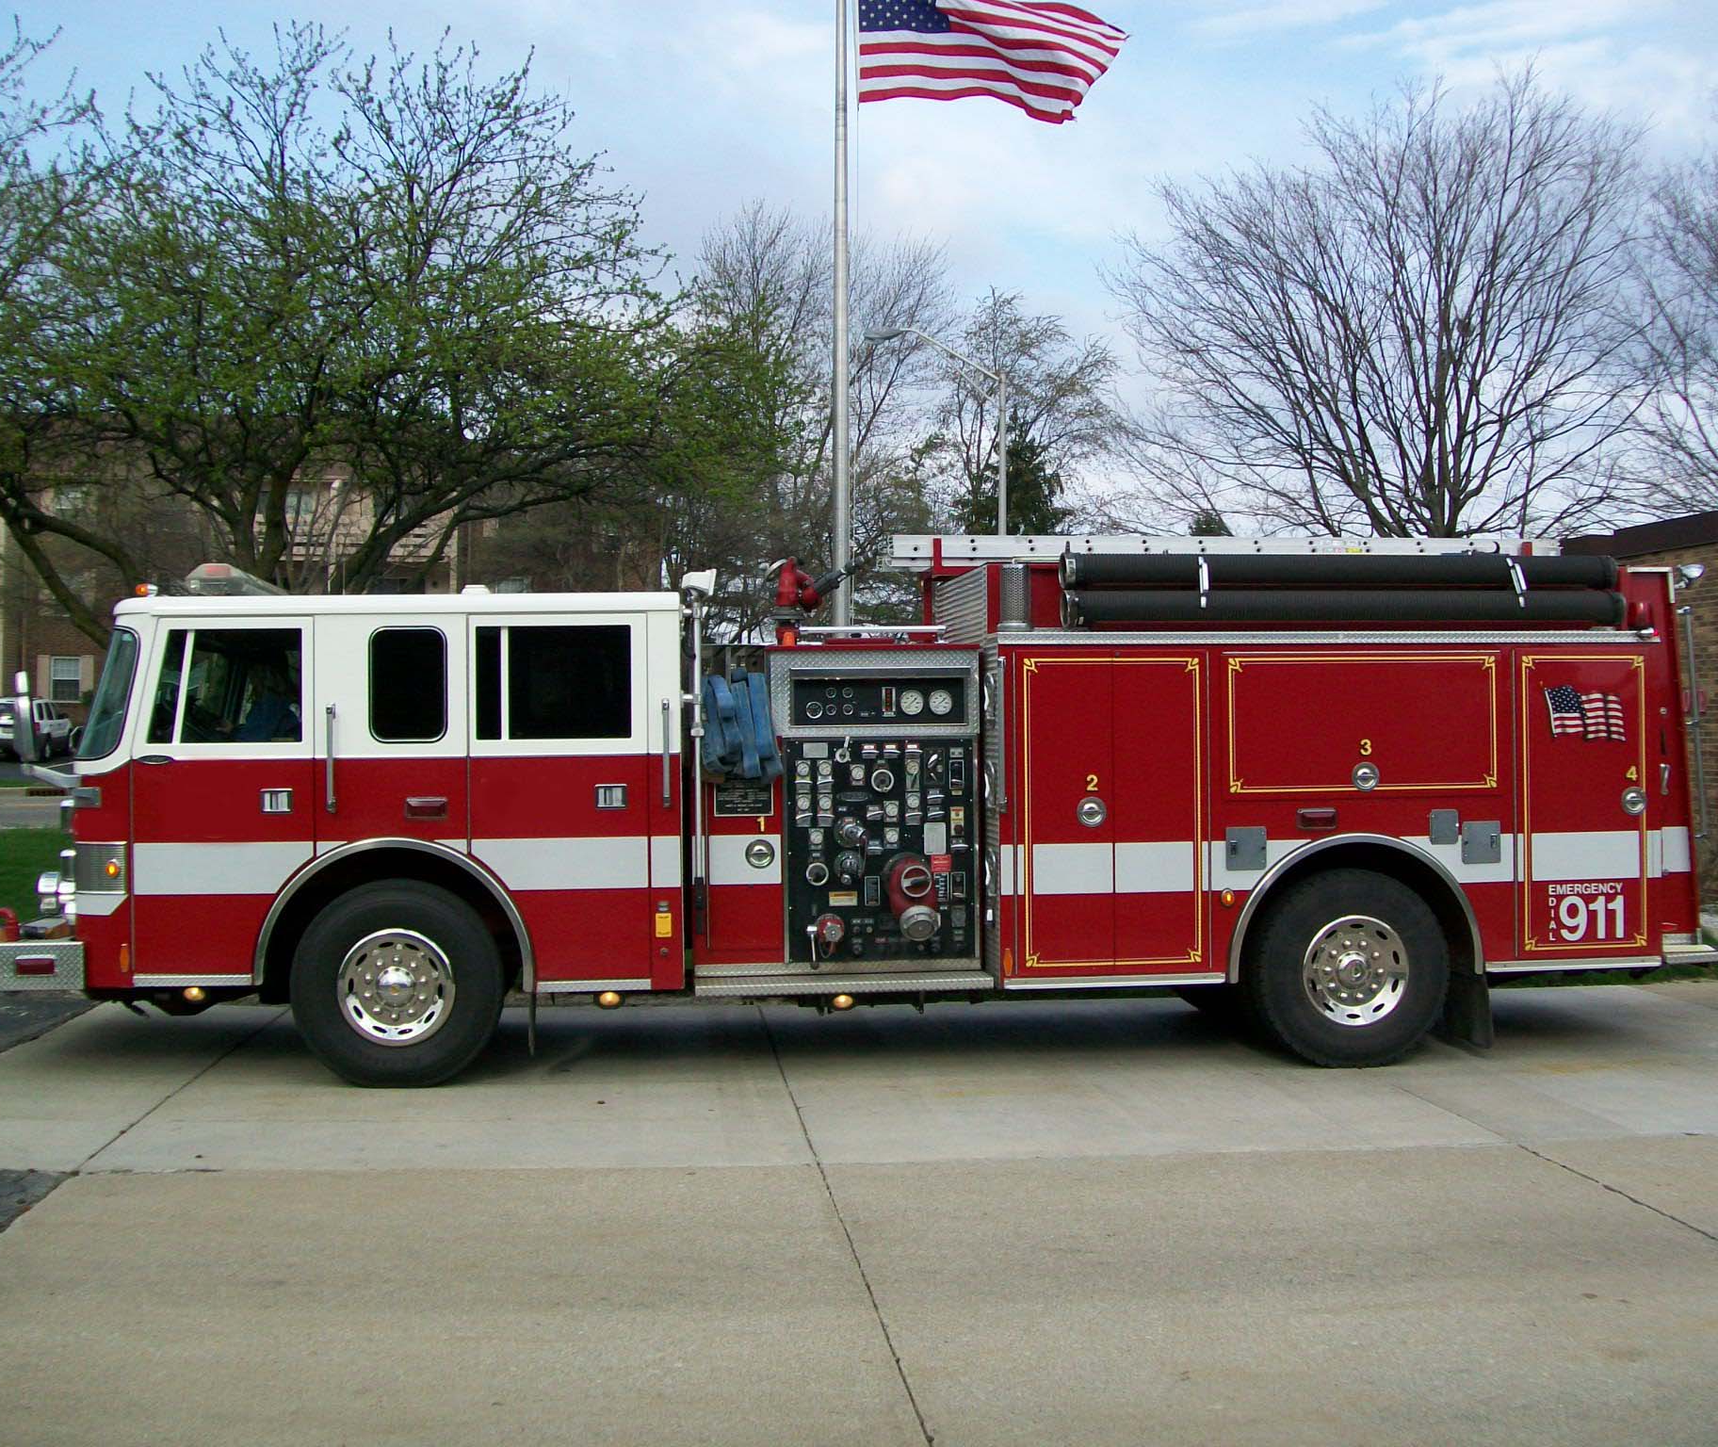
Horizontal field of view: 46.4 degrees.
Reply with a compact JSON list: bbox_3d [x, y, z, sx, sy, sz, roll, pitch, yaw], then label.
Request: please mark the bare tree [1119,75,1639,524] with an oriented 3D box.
[{"bbox_3d":[8.800,-4.700,34.000,9.200,12.700,8.800,0,0,0],"label":"bare tree"}]

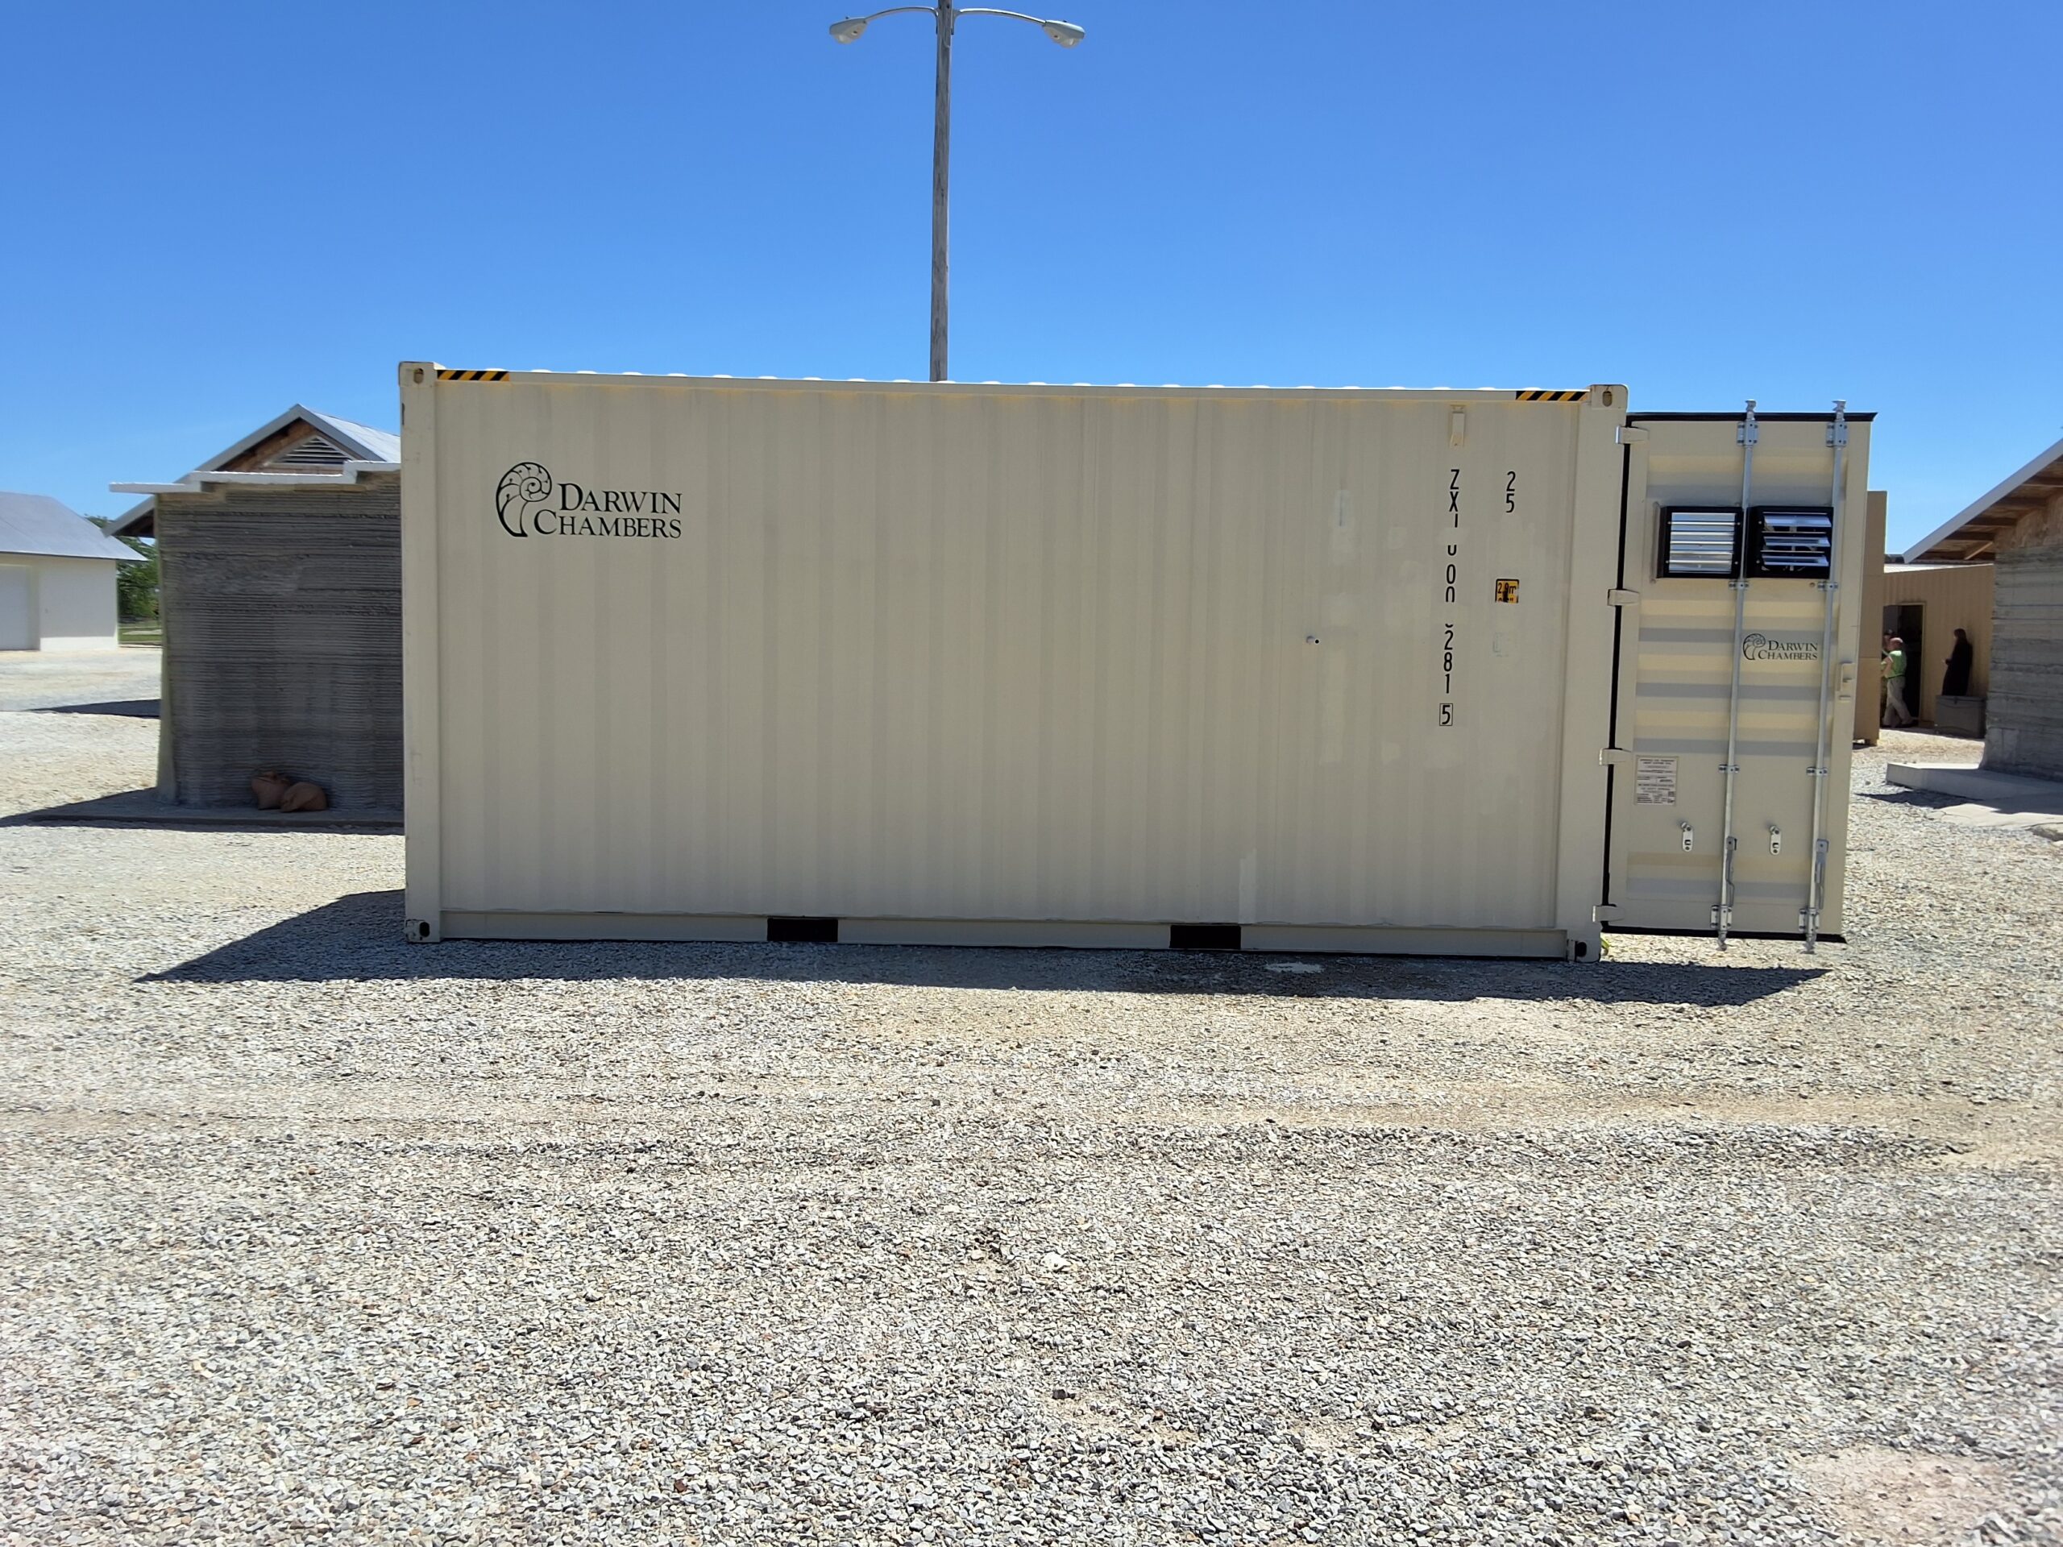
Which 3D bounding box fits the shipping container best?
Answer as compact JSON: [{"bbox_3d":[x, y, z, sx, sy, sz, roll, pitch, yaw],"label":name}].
[{"bbox_3d":[0.459,-0.618,9.517,7.200,2.896,2.520,1,5,-1],"label":"shipping container"}]

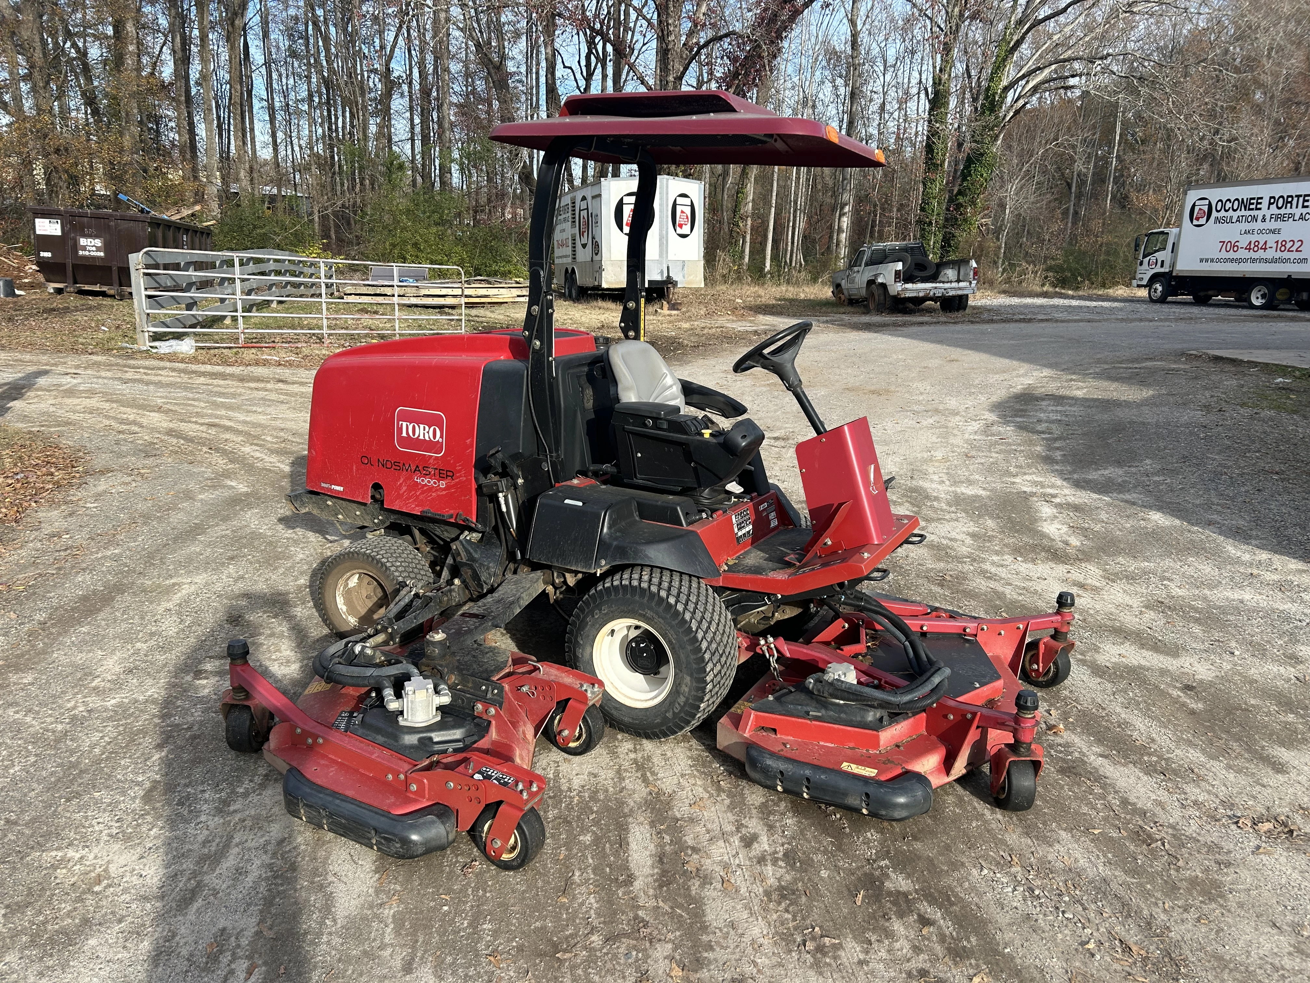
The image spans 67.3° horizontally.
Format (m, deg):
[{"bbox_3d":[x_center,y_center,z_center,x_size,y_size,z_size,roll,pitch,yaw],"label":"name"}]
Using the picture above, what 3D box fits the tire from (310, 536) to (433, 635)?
[{"bbox_3d":[-1.264,0.462,4.450,0.517,0.517,0.285,6,15,19],"label":"tire"}]

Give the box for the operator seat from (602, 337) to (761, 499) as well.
[{"bbox_3d":[0.195,-0.288,4.058,0.730,0.640,0.650,8,16,29],"label":"operator seat"}]

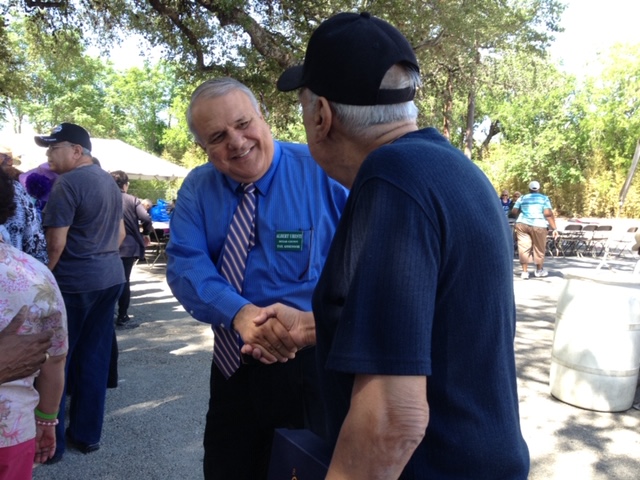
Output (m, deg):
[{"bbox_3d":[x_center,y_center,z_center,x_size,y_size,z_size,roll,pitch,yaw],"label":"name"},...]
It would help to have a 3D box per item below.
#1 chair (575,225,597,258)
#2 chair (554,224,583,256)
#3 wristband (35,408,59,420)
[{"bbox_3d":[6.330,0.036,15.400,0.460,0.780,0.480,-1,4,-20],"label":"chair"},{"bbox_3d":[5.964,0.031,15.500,0.460,0.780,0.480,0,4,-14],"label":"chair"},{"bbox_3d":[-0.761,0.485,1.800,0.067,0.015,0.062,13,0,-19],"label":"wristband"}]

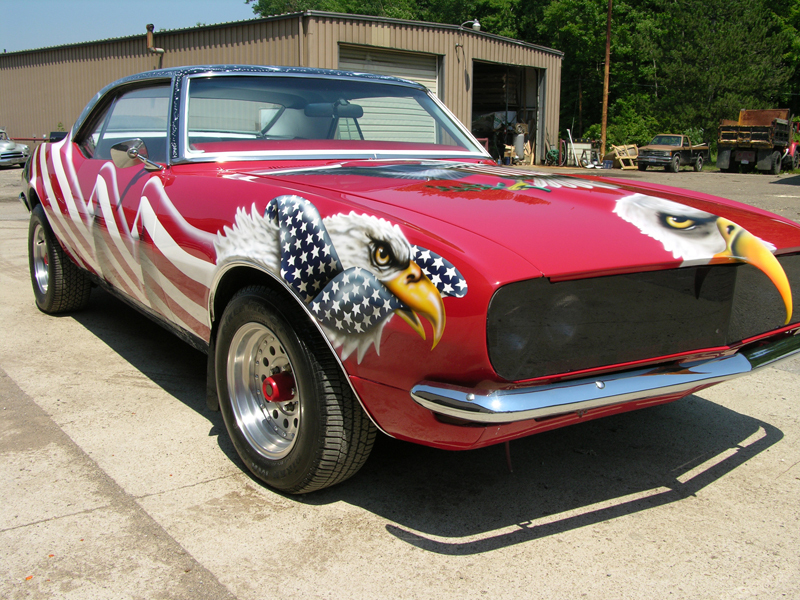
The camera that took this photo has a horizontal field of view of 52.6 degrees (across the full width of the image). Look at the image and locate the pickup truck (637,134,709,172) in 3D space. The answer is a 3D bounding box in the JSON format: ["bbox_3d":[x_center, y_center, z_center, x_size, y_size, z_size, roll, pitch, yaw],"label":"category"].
[{"bbox_3d":[12.651,-6.772,37.287,1.670,1.640,4.800,9,14,38],"label":"pickup truck"}]

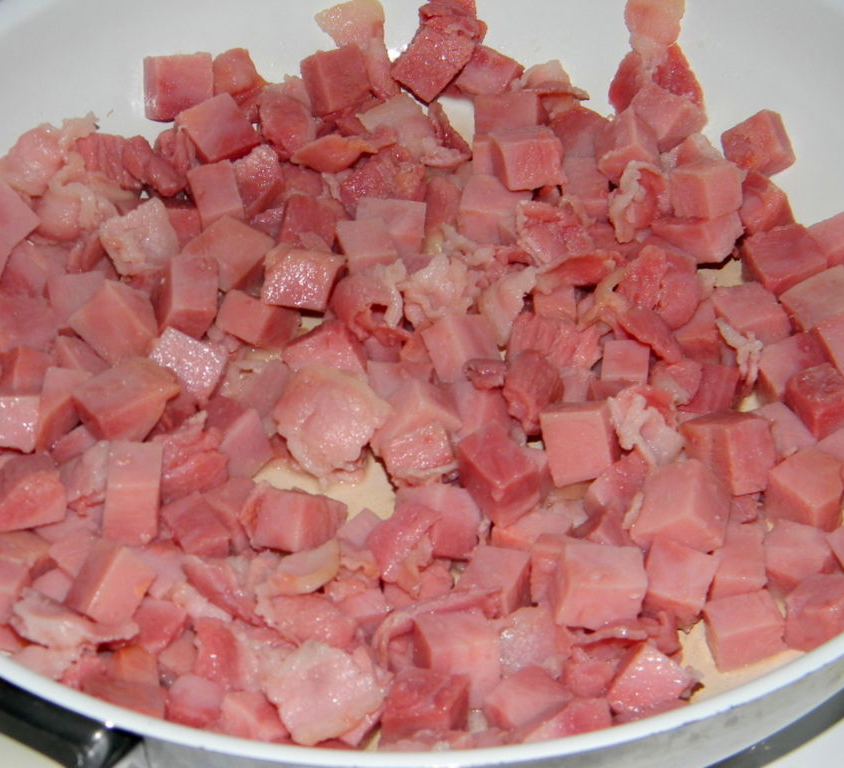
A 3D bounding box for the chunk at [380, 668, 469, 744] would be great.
[{"bbox_3d":[0.000,0.065,0.487,0.014,0.008,0.013,0,22,13],"label":"chunk"}]

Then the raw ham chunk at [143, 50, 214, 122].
[{"bbox_3d":[-0.062,-0.075,0.623,0.014,0.016,0.015,-5,8,-17],"label":"raw ham chunk"}]

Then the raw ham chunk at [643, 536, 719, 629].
[{"bbox_3d":[0.053,0.042,0.506,0.012,0.013,0.012,13,65,7],"label":"raw ham chunk"}]

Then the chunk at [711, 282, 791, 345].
[{"bbox_3d":[0.076,-0.015,0.564,0.013,0.010,0.014,-21,44,-10],"label":"chunk"}]

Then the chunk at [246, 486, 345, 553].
[{"bbox_3d":[-0.027,0.029,0.527,0.013,0.011,0.018,10,7,27],"label":"chunk"}]

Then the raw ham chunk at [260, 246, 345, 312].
[{"bbox_3d":[-0.027,-0.024,0.566,0.015,0.011,0.014,9,14,2],"label":"raw ham chunk"}]

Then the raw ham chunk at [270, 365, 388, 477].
[{"bbox_3d":[-0.020,0.008,0.542,0.025,0.009,0.024,-3,62,0],"label":"raw ham chunk"}]

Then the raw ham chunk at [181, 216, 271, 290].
[{"bbox_3d":[-0.046,-0.030,0.580,0.015,0.008,0.016,27,50,26],"label":"raw ham chunk"}]

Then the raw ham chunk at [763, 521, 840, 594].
[{"bbox_3d":[0.078,0.037,0.511,0.013,0.010,0.013,3,28,3],"label":"raw ham chunk"}]

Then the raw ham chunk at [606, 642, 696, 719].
[{"bbox_3d":[0.046,0.062,0.488,0.012,0.010,0.013,16,43,21],"label":"raw ham chunk"}]

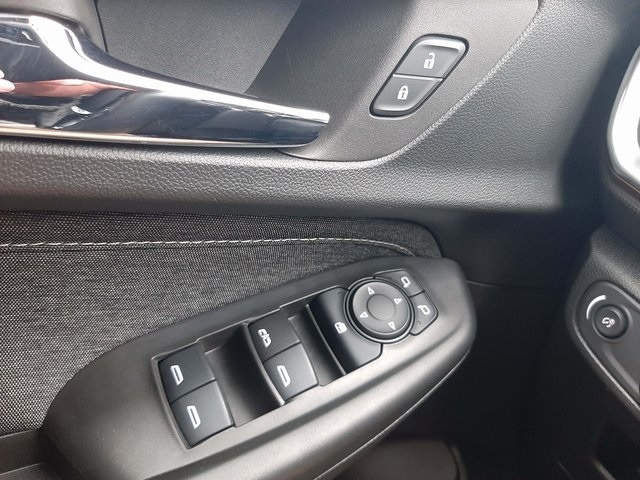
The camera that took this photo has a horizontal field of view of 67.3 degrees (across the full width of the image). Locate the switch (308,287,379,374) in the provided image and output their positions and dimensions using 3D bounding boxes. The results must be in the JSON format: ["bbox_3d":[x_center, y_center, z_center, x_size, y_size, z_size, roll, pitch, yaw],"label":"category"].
[{"bbox_3d":[0.012,0.044,0.236,0.024,0.010,0.040,-18,62,-27],"label":"switch"}]

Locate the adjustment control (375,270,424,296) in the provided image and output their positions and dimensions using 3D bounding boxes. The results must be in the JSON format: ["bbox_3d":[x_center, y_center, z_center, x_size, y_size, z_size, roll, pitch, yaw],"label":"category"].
[{"bbox_3d":[0.042,0.024,0.258,0.022,0.007,0.019,-18,62,-27],"label":"adjustment control"}]

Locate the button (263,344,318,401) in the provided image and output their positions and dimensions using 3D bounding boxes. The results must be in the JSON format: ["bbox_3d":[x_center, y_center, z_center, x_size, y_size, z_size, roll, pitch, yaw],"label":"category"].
[{"bbox_3d":[-0.013,0.060,0.217,0.019,0.011,0.021,-18,62,-27],"label":"button"}]

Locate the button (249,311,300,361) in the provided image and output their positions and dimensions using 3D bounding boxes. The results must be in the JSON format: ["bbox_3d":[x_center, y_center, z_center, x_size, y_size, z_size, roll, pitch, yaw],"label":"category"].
[{"bbox_3d":[-0.022,0.045,0.225,0.020,0.011,0.019,-18,62,-27],"label":"button"}]

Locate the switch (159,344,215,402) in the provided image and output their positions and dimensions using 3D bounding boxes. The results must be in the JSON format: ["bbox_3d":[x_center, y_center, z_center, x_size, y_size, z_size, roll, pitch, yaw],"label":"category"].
[{"bbox_3d":[-0.057,0.057,0.206,0.019,0.011,0.019,-18,62,-27],"label":"switch"}]

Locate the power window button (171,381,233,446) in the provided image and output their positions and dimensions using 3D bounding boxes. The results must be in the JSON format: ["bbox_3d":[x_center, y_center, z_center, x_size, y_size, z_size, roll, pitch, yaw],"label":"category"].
[{"bbox_3d":[-0.048,0.072,0.198,0.020,0.011,0.020,-18,62,-27],"label":"power window button"}]

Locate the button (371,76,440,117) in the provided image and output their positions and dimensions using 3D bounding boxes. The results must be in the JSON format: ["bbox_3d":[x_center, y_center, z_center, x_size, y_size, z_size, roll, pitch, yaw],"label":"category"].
[{"bbox_3d":[0.042,-0.071,0.238,0.037,0.020,0.008,-4,31,-22],"label":"button"}]

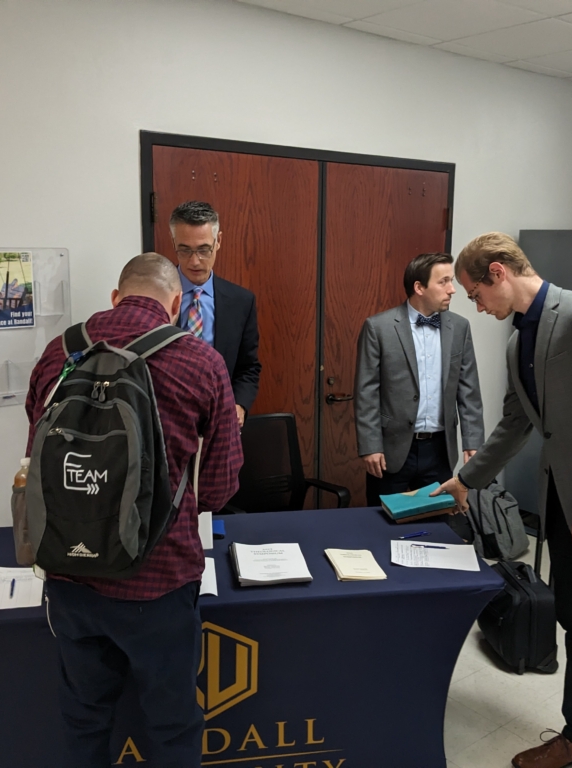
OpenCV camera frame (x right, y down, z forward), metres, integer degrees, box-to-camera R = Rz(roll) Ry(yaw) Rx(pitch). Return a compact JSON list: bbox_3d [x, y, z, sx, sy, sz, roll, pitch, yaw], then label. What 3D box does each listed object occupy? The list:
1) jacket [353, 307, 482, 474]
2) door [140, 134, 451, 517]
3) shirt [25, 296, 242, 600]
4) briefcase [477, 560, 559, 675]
[{"bbox_3d":[0.555,0.017,3.318,0.550,0.720,0.280,-1,10,-8],"label":"jacket"},{"bbox_3d":[0.167,-0.009,3.951,1.850,2.150,0.080,-7,12,-38],"label":"door"},{"bbox_3d":[-0.345,0.168,1.985,0.530,0.760,0.400,1,10,8],"label":"shirt"},{"bbox_3d":[0.968,0.987,3.465,0.210,0.360,0.400,-1,10,-8],"label":"briefcase"}]

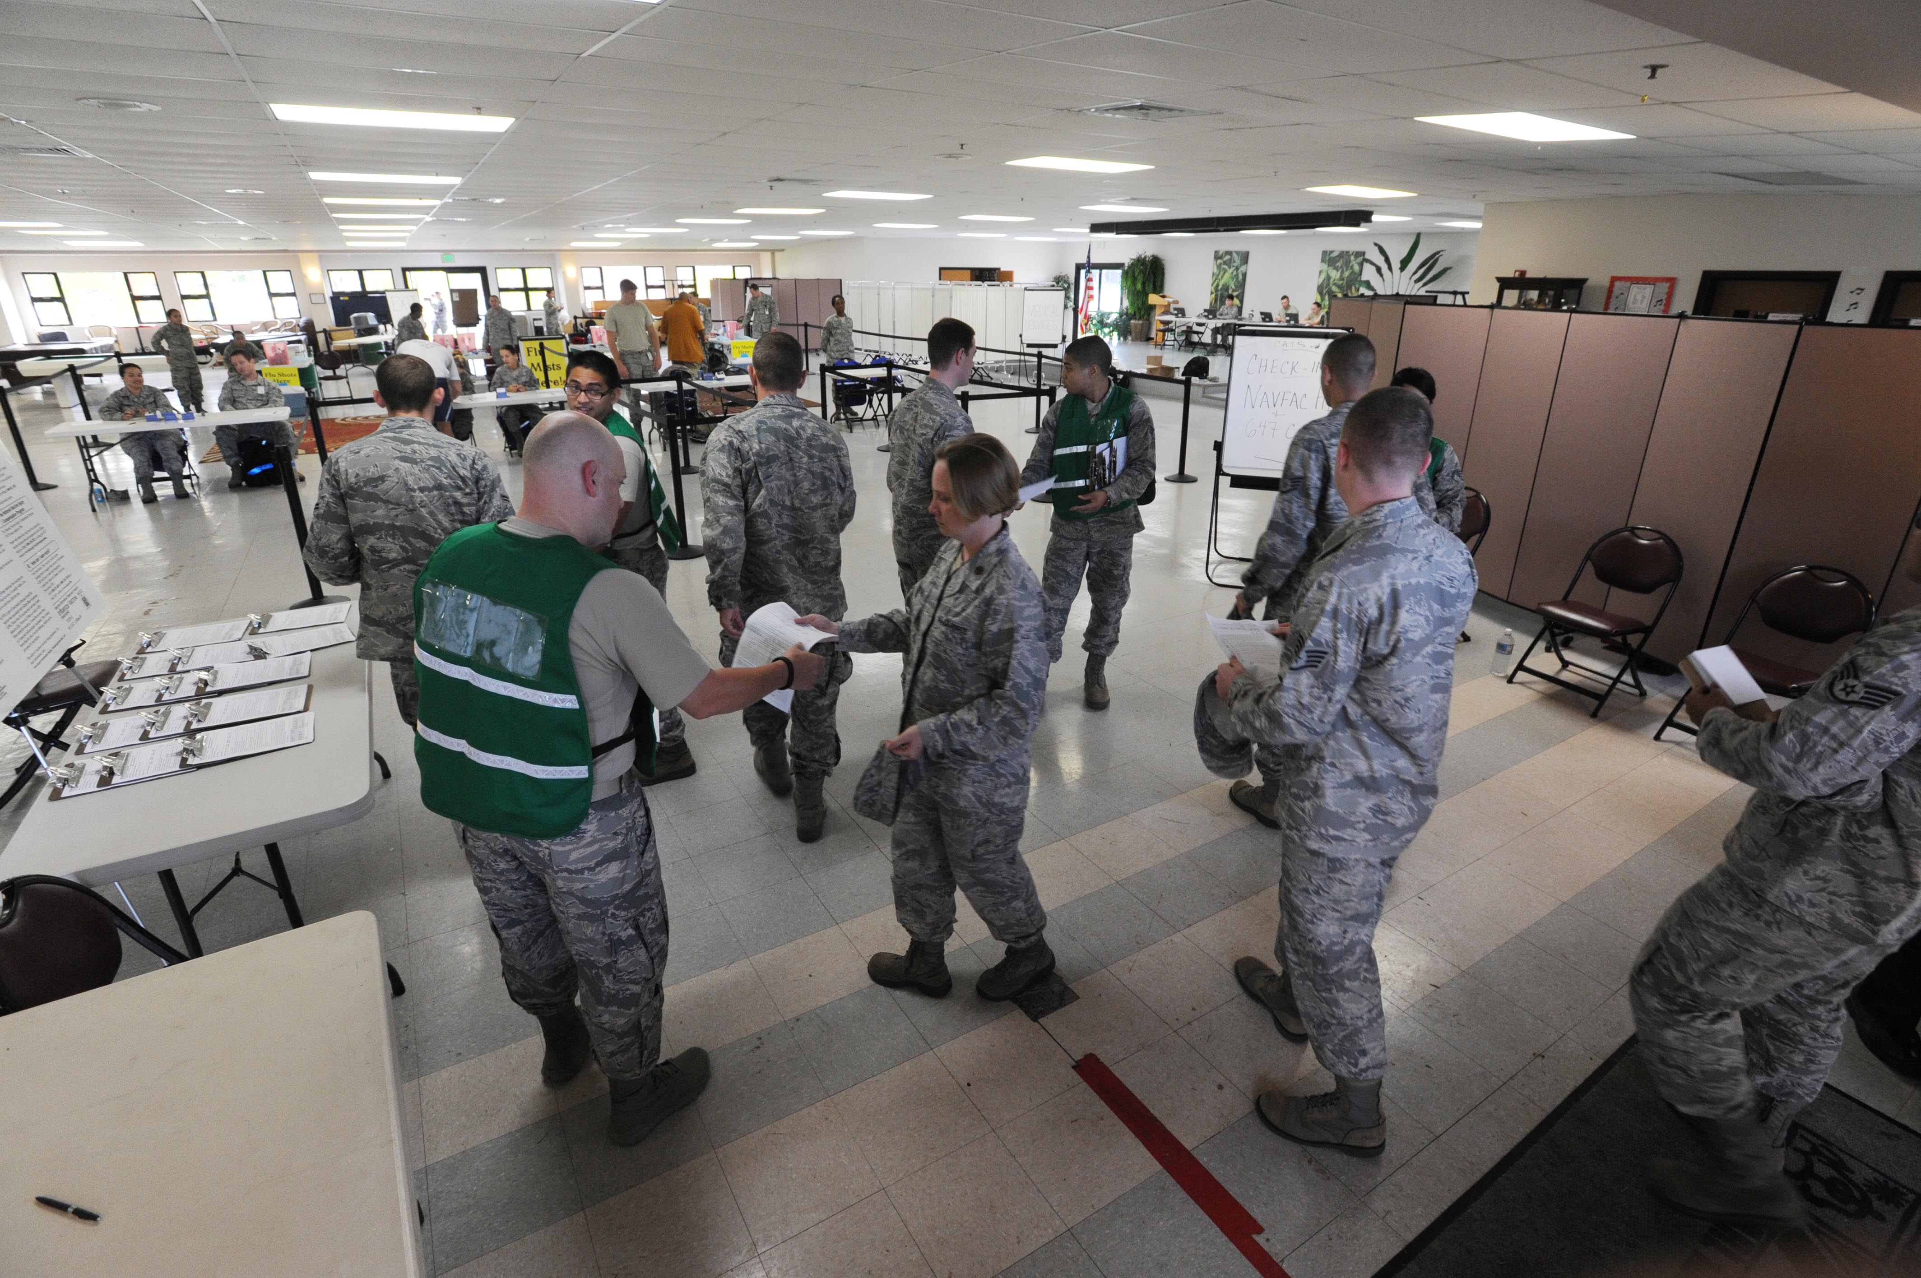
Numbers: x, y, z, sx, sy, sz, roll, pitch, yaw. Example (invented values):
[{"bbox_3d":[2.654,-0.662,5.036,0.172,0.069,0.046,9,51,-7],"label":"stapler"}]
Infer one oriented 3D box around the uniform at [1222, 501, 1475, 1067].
[{"bbox_3d":[0.871,0.363,2.135,0.520,1.420,0.480,-8,24,-20],"label":"uniform"}]

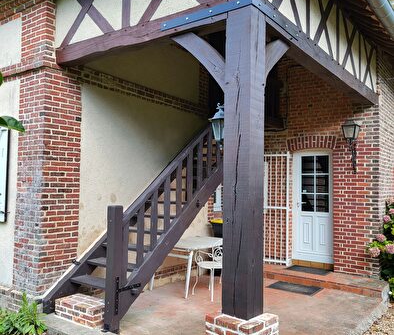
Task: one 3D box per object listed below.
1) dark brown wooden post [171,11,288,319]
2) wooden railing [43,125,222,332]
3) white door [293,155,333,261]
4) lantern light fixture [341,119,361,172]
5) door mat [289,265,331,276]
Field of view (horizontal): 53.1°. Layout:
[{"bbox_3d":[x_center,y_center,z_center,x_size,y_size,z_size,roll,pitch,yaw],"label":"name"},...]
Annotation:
[{"bbox_3d":[0.346,-0.015,3.993,0.986,2.623,1.006,-1,-3,37],"label":"dark brown wooden post"},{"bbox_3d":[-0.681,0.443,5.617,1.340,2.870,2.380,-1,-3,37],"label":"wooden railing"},{"bbox_3d":[2.201,0.742,7.490,0.844,2.085,0.090,-1,-3,37],"label":"white door"},{"bbox_3d":[2.698,-0.363,6.864,0.270,0.920,0.390,-1,-3,37],"label":"lantern light fixture"},{"bbox_3d":[2.071,1.898,7.318,0.753,0.020,0.400,-1,-3,37],"label":"door mat"}]

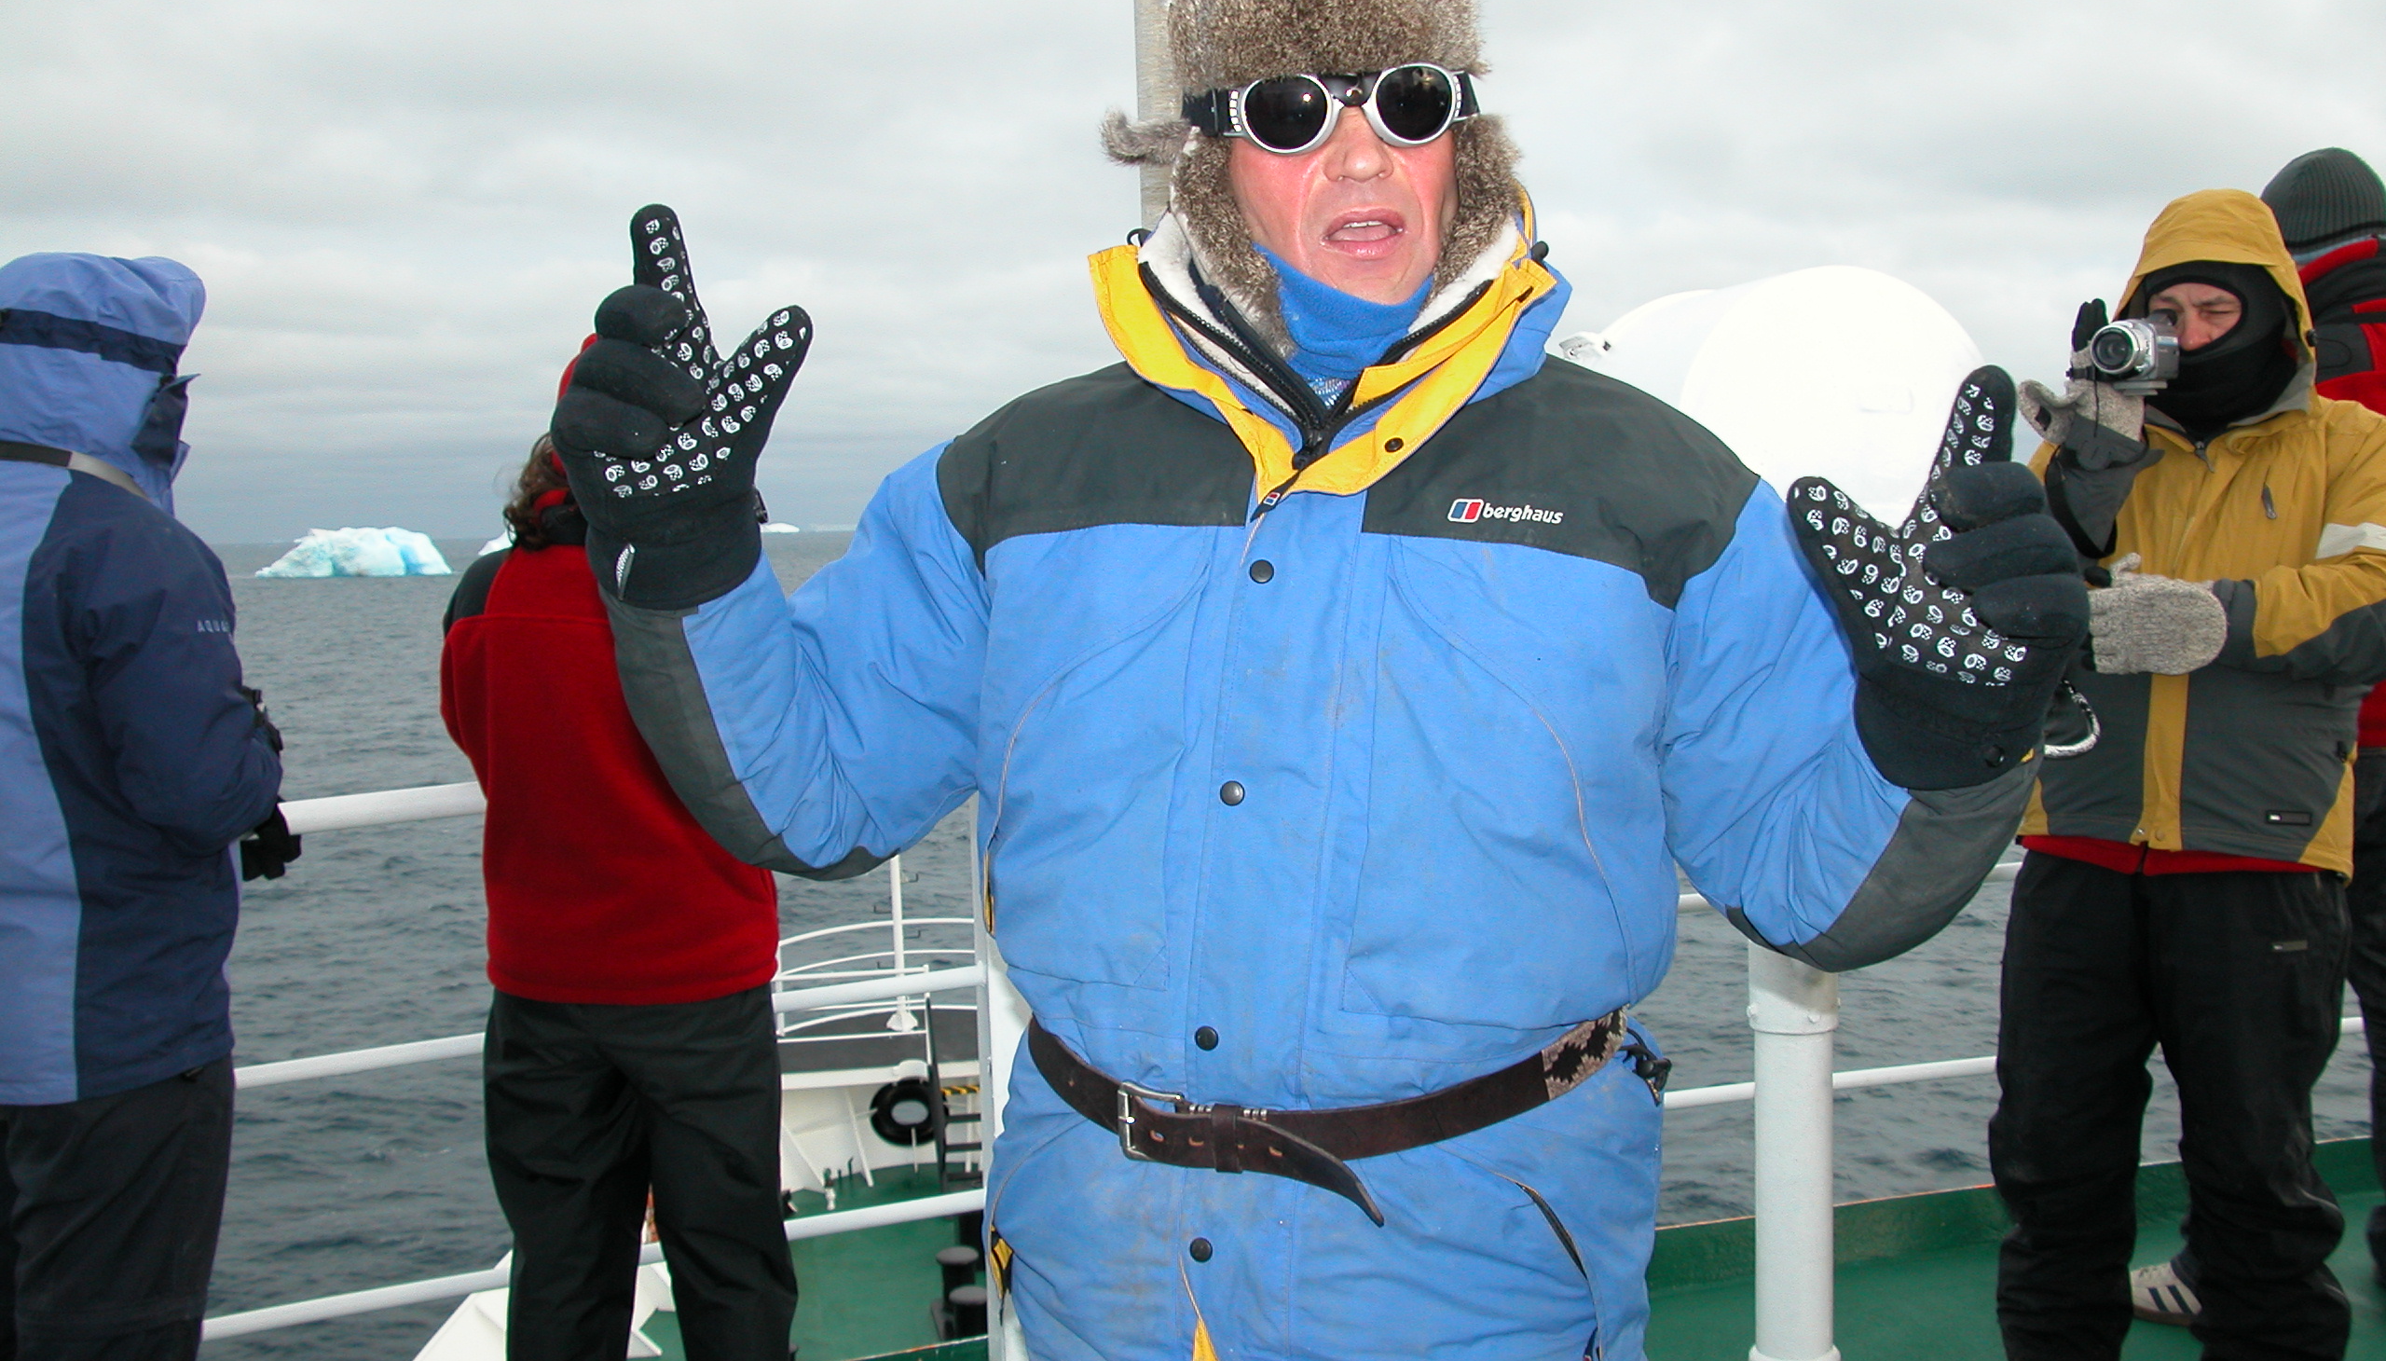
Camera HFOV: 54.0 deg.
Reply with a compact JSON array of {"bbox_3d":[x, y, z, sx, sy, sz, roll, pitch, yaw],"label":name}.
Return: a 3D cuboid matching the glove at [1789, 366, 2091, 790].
[{"bbox_3d":[0.435,-0.060,1.375,0.156,0.243,0.100,7,8,14],"label":"glove"}]

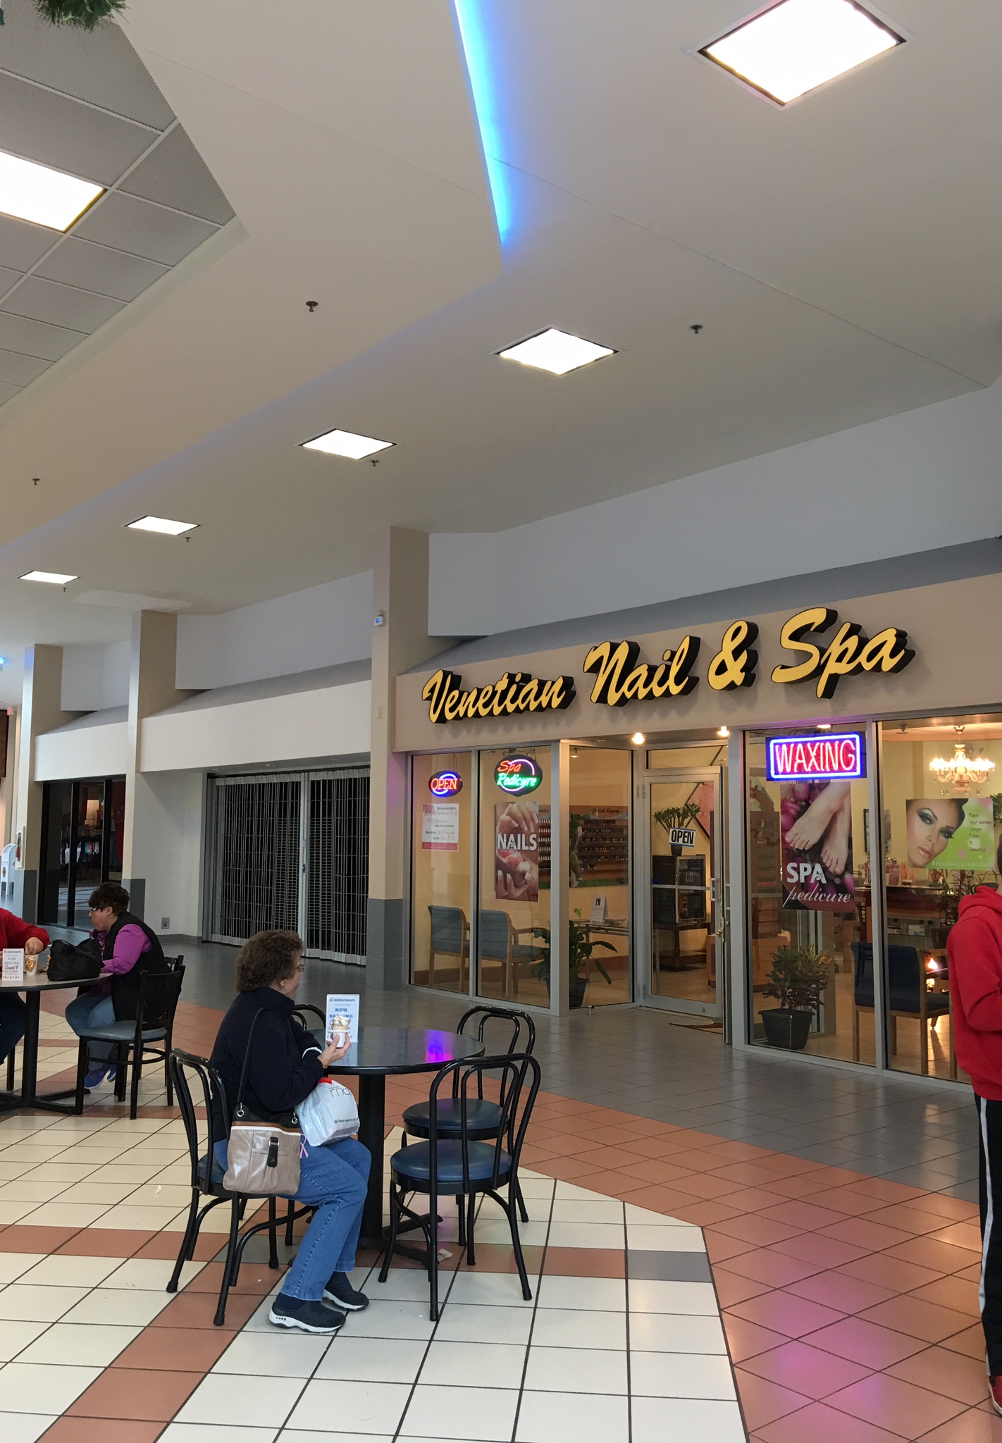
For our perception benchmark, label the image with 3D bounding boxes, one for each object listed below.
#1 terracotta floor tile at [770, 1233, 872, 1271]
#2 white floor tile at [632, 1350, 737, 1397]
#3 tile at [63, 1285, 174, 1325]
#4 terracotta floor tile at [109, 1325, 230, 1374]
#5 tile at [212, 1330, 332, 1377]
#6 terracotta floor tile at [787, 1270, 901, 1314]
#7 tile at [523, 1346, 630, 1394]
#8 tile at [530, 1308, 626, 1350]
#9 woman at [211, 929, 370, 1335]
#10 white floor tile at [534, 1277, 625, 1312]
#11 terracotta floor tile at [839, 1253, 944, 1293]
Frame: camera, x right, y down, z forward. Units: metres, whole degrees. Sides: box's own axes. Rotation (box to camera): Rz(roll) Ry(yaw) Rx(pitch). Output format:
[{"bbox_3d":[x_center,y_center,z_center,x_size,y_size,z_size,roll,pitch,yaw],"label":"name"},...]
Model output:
[{"bbox_3d":[1.232,2.047,4.669,0.299,0.010,0.299,5,-7,-39],"label":"terracotta floor tile"},{"bbox_3d":[0.530,1.921,3.542,0.300,0.015,0.300,0,-6,5],"label":"white floor tile"},{"bbox_3d":[-1.289,1.989,4.096,0.305,0.010,0.302,0,-5,5],"label":"tile"},{"bbox_3d":[-0.997,1.940,3.724,0.301,0.012,0.297,0,-5,5],"label":"terracotta floor tile"},{"bbox_3d":[-0.684,1.921,3.656,0.300,0.015,0.300,0,-6,5],"label":"tile"},{"bbox_3d":[1.191,2.008,4.245,0.298,0.012,0.298,5,-7,-39],"label":"terracotta floor tile"},{"bbox_3d":[0.230,1.960,3.646,0.305,0.010,0.302,0,-5,5],"label":"tile"},{"bbox_3d":[0.255,1.951,3.872,0.300,0.015,0.300,0,-6,5],"label":"tile"},{"bbox_3d":[-0.712,1.333,4.088,0.580,1.240,0.480,1,-6,-5],"label":"woman"},{"bbox_3d":[0.288,2.015,4.251,0.305,0.010,0.302,0,-5,5],"label":"white floor tile"},{"bbox_3d":[1.425,2.025,4.433,0.299,0.010,0.299,5,-7,-39],"label":"terracotta floor tile"}]

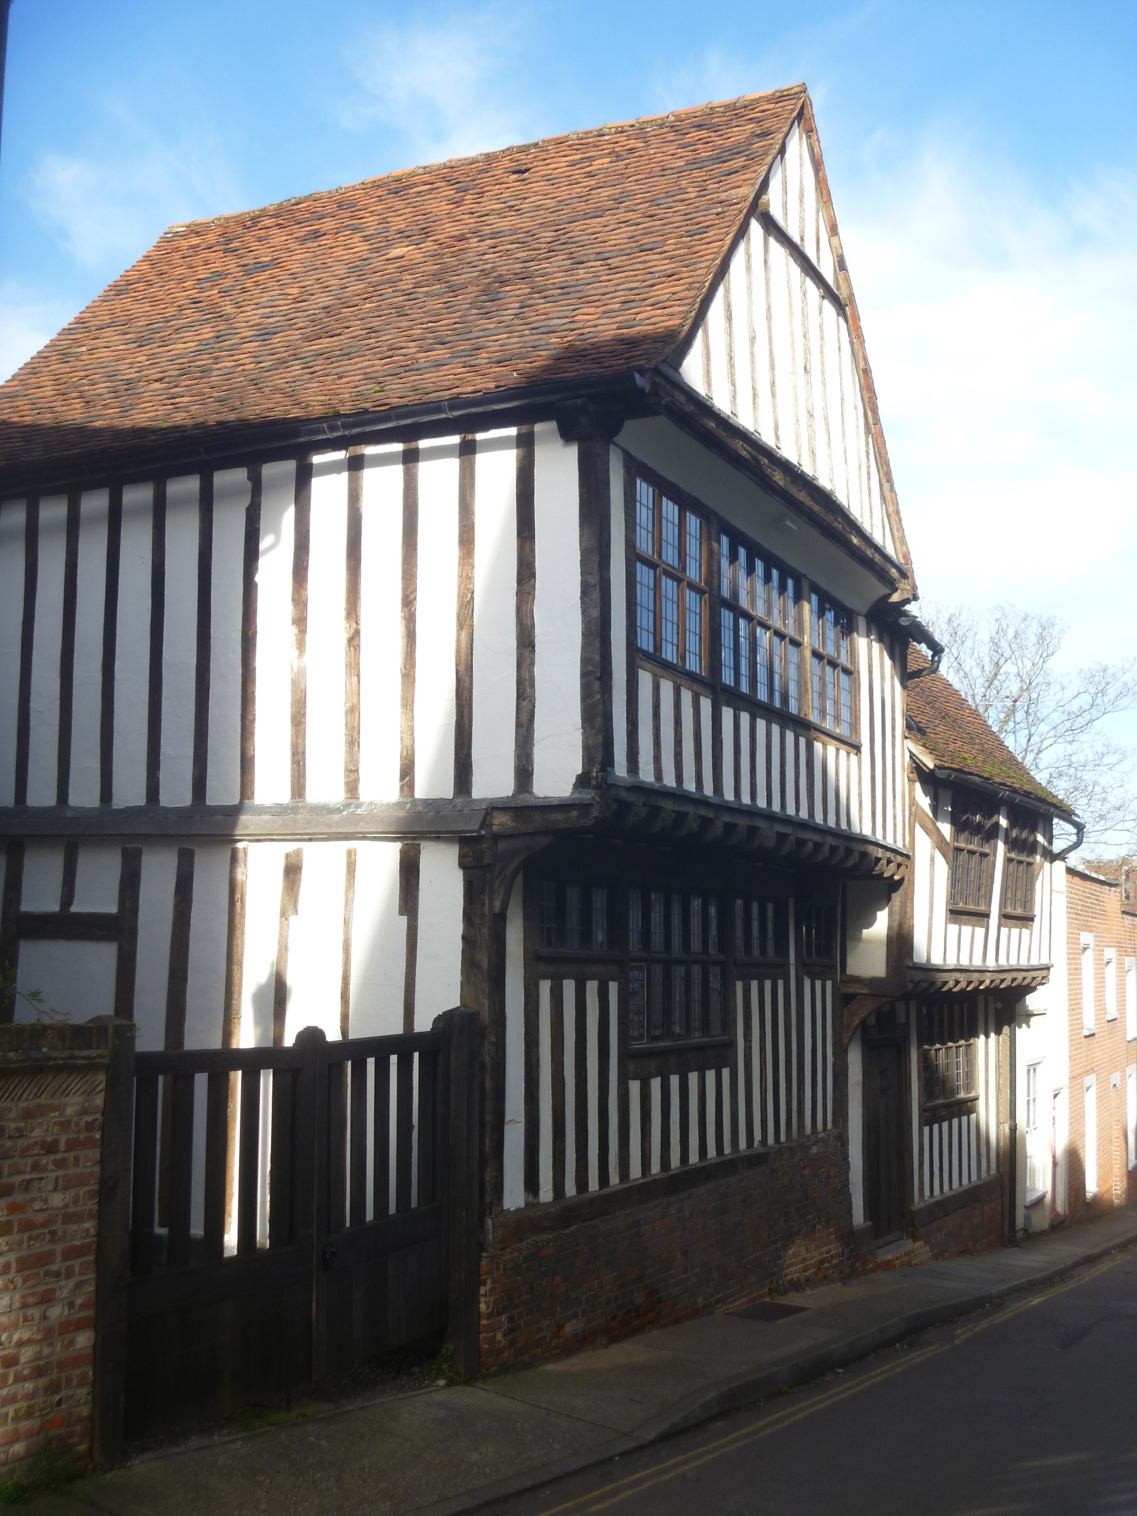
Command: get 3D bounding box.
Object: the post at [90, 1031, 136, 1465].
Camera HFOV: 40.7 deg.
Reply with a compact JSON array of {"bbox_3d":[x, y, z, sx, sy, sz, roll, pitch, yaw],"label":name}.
[{"bbox_3d":[-1.878,1.942,6.264,0.140,1.760,0.130,-3,-7,28],"label":"post"}]

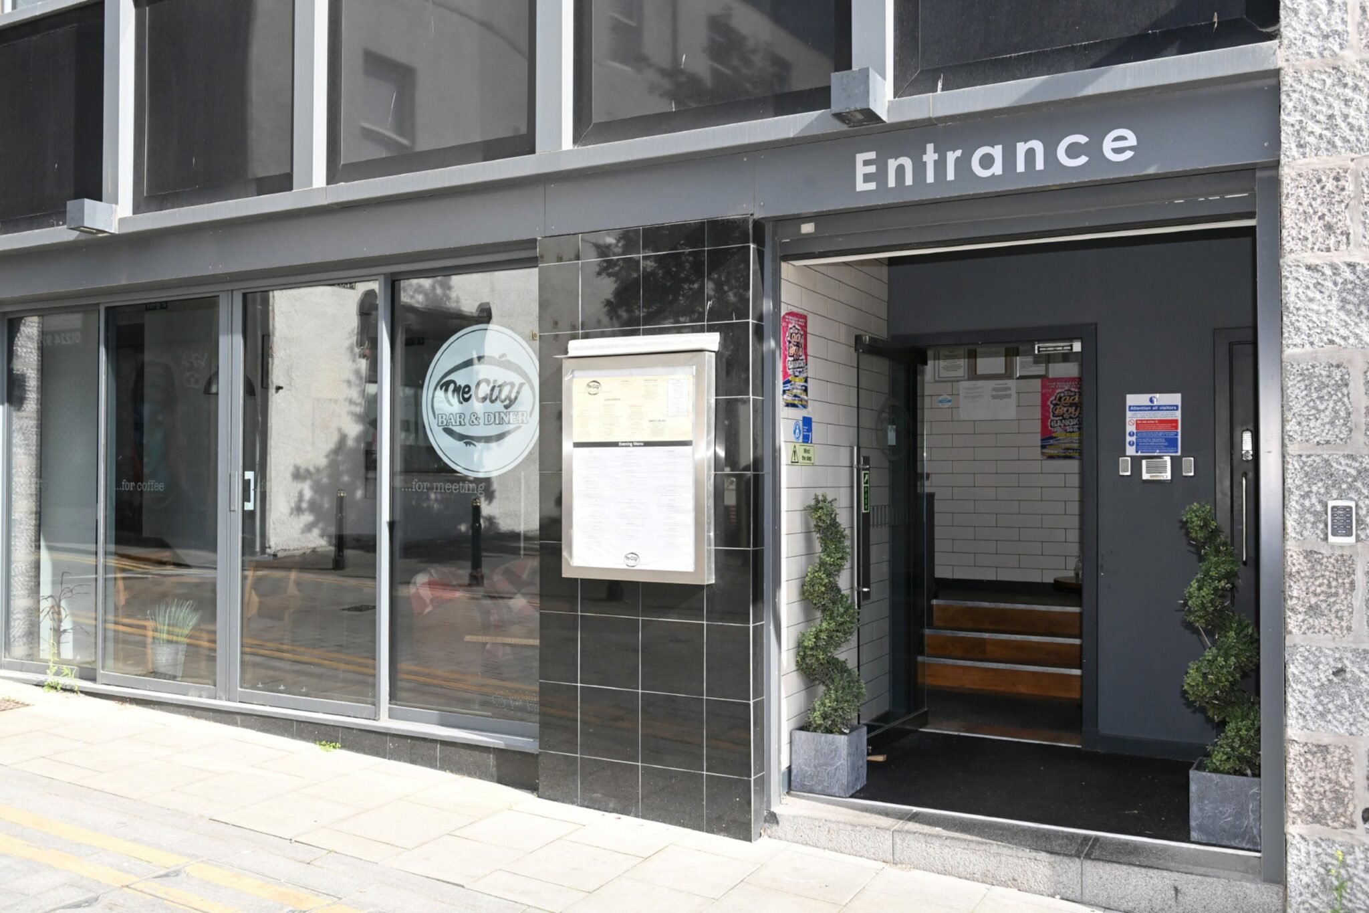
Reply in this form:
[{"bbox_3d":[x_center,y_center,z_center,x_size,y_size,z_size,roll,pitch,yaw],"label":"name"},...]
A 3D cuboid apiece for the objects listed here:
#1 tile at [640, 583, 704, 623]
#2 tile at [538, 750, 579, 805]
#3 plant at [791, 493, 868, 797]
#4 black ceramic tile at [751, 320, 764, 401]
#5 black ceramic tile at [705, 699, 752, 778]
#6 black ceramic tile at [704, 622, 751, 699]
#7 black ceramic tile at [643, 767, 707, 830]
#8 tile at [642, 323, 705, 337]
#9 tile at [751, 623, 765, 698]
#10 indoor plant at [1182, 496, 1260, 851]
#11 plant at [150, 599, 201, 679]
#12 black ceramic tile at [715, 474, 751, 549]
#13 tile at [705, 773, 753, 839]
[{"bbox_3d":[-0.044,0.528,5.055,0.305,0.302,0.015,0,-1,29],"label":"tile"},{"bbox_3d":[-0.539,1.385,5.251,0.210,0.210,0.010,0,-1,29],"label":"tile"},{"bbox_3d":[0.639,0.805,5.346,0.274,1.290,0.262,0,-1,28],"label":"plant"},{"bbox_3d":[0.296,-0.393,4.955,0.010,0.304,0.120,0,-1,29],"label":"black ceramic tile"},{"bbox_3d":[0.178,1.125,4.863,0.208,0.303,0.010,0,-1,29],"label":"black ceramic tile"},{"bbox_3d":[0.182,0.833,4.926,0.206,0.302,0.015,0,-1,29],"label":"black ceramic tile"},{"bbox_3d":[-0.046,1.417,5.057,0.307,0.236,0.010,0,-1,29],"label":"black ceramic tile"},{"bbox_3d":[-0.045,-0.391,5.080,0.307,0.304,0.010,0,-1,29],"label":"tile"},{"bbox_3d":[0.291,0.823,4.863,0.010,0.300,0.112,0,-1,29],"label":"tile"},{"bbox_3d":[2.055,0.809,4.618,0.286,1.268,0.271,0,-1,28],"label":"indoor plant"},{"bbox_3d":[-2.998,1.071,7.165,0.270,0.460,0.270,0,-1,29],"label":"plant"},{"bbox_3d":[0.183,0.221,4.933,0.206,0.302,0.015,0,-1,29],"label":"black ceramic tile"},{"bbox_3d":[0.180,1.405,4.873,0.205,0.248,0.010,0,-1,28],"label":"tile"}]

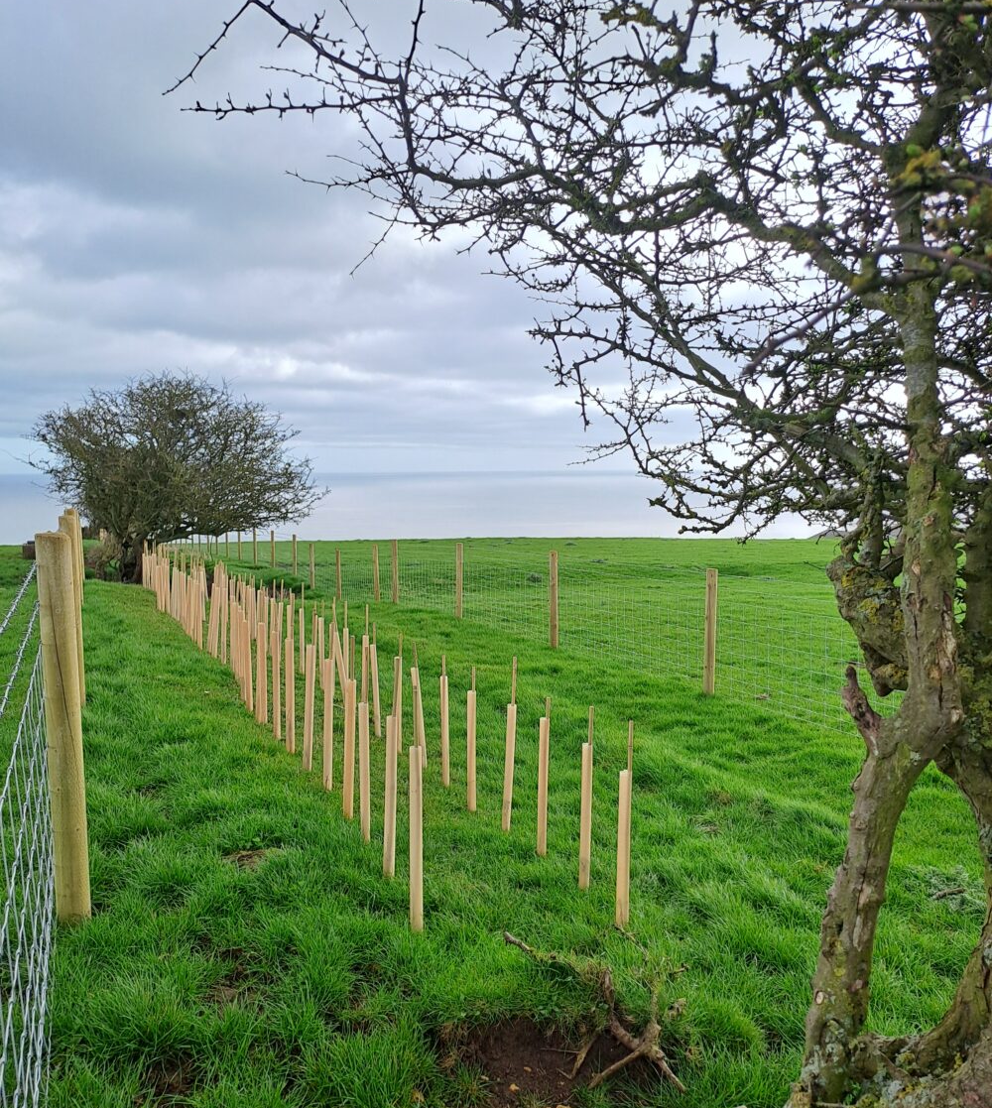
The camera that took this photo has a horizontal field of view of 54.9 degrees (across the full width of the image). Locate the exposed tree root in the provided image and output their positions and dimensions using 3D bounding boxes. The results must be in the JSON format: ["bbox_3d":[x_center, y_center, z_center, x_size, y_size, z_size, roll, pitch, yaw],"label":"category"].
[{"bbox_3d":[0.284,1.340,2.780,0.500,0.250,0.480,0,5,0],"label":"exposed tree root"}]

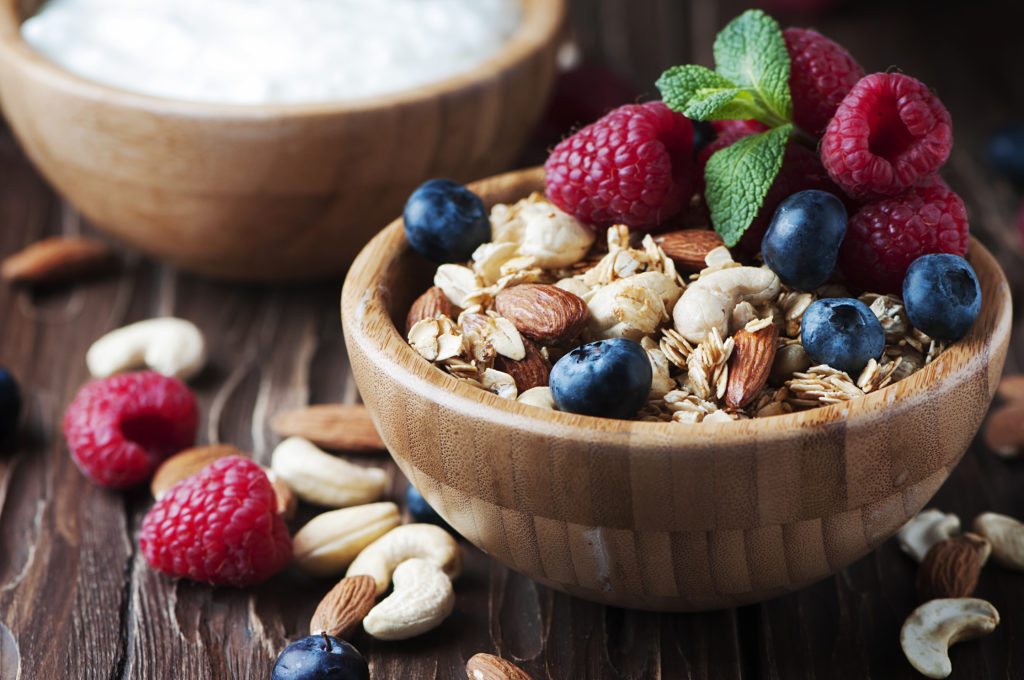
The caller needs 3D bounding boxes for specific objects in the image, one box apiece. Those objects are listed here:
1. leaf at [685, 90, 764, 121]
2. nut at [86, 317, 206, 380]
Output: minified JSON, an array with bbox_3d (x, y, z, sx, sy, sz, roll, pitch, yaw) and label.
[{"bbox_3d":[0.038,-0.042,0.799,0.015,0.005,0.008,3,29,-28],"label":"leaf"},{"bbox_3d":[-0.071,0.002,0.866,0.023,0.011,0.013,3,25,6],"label":"nut"}]

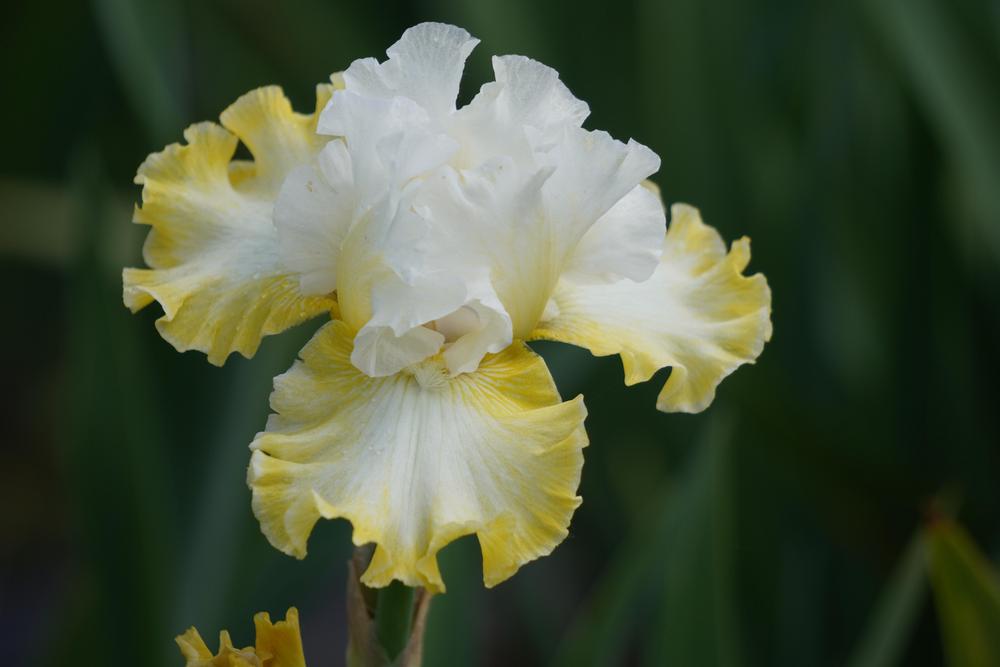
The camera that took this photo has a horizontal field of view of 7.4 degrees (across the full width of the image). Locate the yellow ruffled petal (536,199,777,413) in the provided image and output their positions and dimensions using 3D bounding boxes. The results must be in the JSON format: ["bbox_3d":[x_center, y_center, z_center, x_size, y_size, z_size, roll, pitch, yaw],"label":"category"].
[{"bbox_3d":[0.031,-0.007,1.740,0.062,0.041,0.067,-8,20,-24],"label":"yellow ruffled petal"}]

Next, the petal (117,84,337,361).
[{"bbox_3d":[-0.054,-0.025,1.740,0.061,0.051,0.067,8,20,24],"label":"petal"}]

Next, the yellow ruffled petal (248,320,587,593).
[{"bbox_3d":[-0.018,0.027,1.690,0.073,0.047,0.053,1,18,3],"label":"yellow ruffled petal"}]

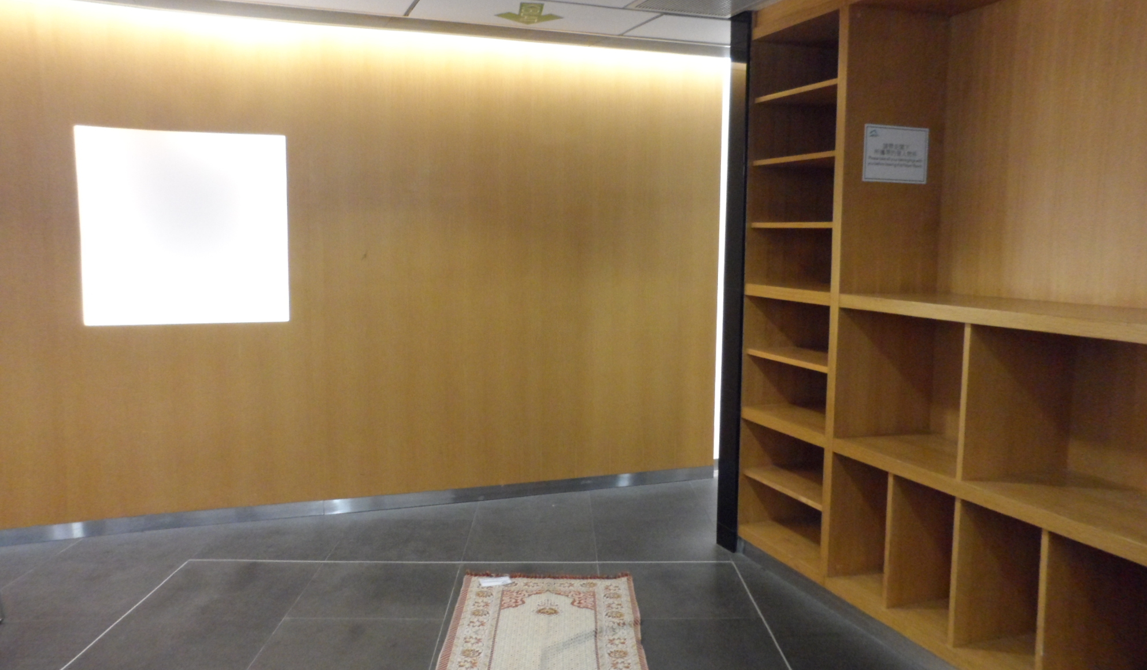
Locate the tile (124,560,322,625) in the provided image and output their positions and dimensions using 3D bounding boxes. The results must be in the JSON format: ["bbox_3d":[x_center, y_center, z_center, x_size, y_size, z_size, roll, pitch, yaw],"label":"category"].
[{"bbox_3d":[-1.428,1.056,3.583,0.605,0.010,0.595,0,7,-1],"label":"tile"}]

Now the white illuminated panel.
[{"bbox_3d":[-1.868,-0.512,4.165,0.920,0.920,0.030,-2,7,-19],"label":"white illuminated panel"}]

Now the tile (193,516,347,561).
[{"bbox_3d":[-1.439,0.990,4.161,0.605,0.010,0.595,0,7,-1],"label":"tile"}]

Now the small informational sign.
[{"bbox_3d":[1.235,-0.687,3.285,0.302,0.211,0.010,-2,7,-21],"label":"small informational sign"}]

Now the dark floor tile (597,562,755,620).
[{"bbox_3d":[0.427,1.069,3.619,0.605,0.010,0.595,0,7,-1],"label":"dark floor tile"}]

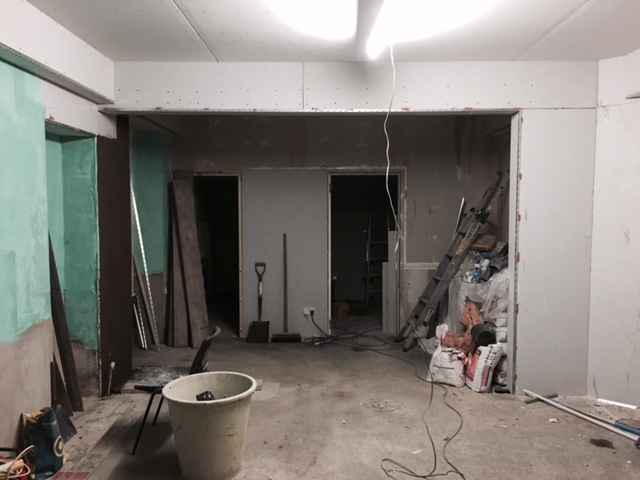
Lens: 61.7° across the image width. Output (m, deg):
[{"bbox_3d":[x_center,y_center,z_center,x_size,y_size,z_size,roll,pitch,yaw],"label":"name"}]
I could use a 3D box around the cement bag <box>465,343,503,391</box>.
[{"bbox_3d":[1.435,1.092,4.728,0.140,0.420,0.290,11,2,-18],"label":"cement bag"}]

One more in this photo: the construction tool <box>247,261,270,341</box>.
[{"bbox_3d":[-0.722,0.737,6.400,0.265,0.940,0.130,1,-2,0],"label":"construction tool"}]

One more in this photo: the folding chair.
[{"bbox_3d":[-0.953,0.985,3.660,0.520,0.760,0.480,0,3,1],"label":"folding chair"}]

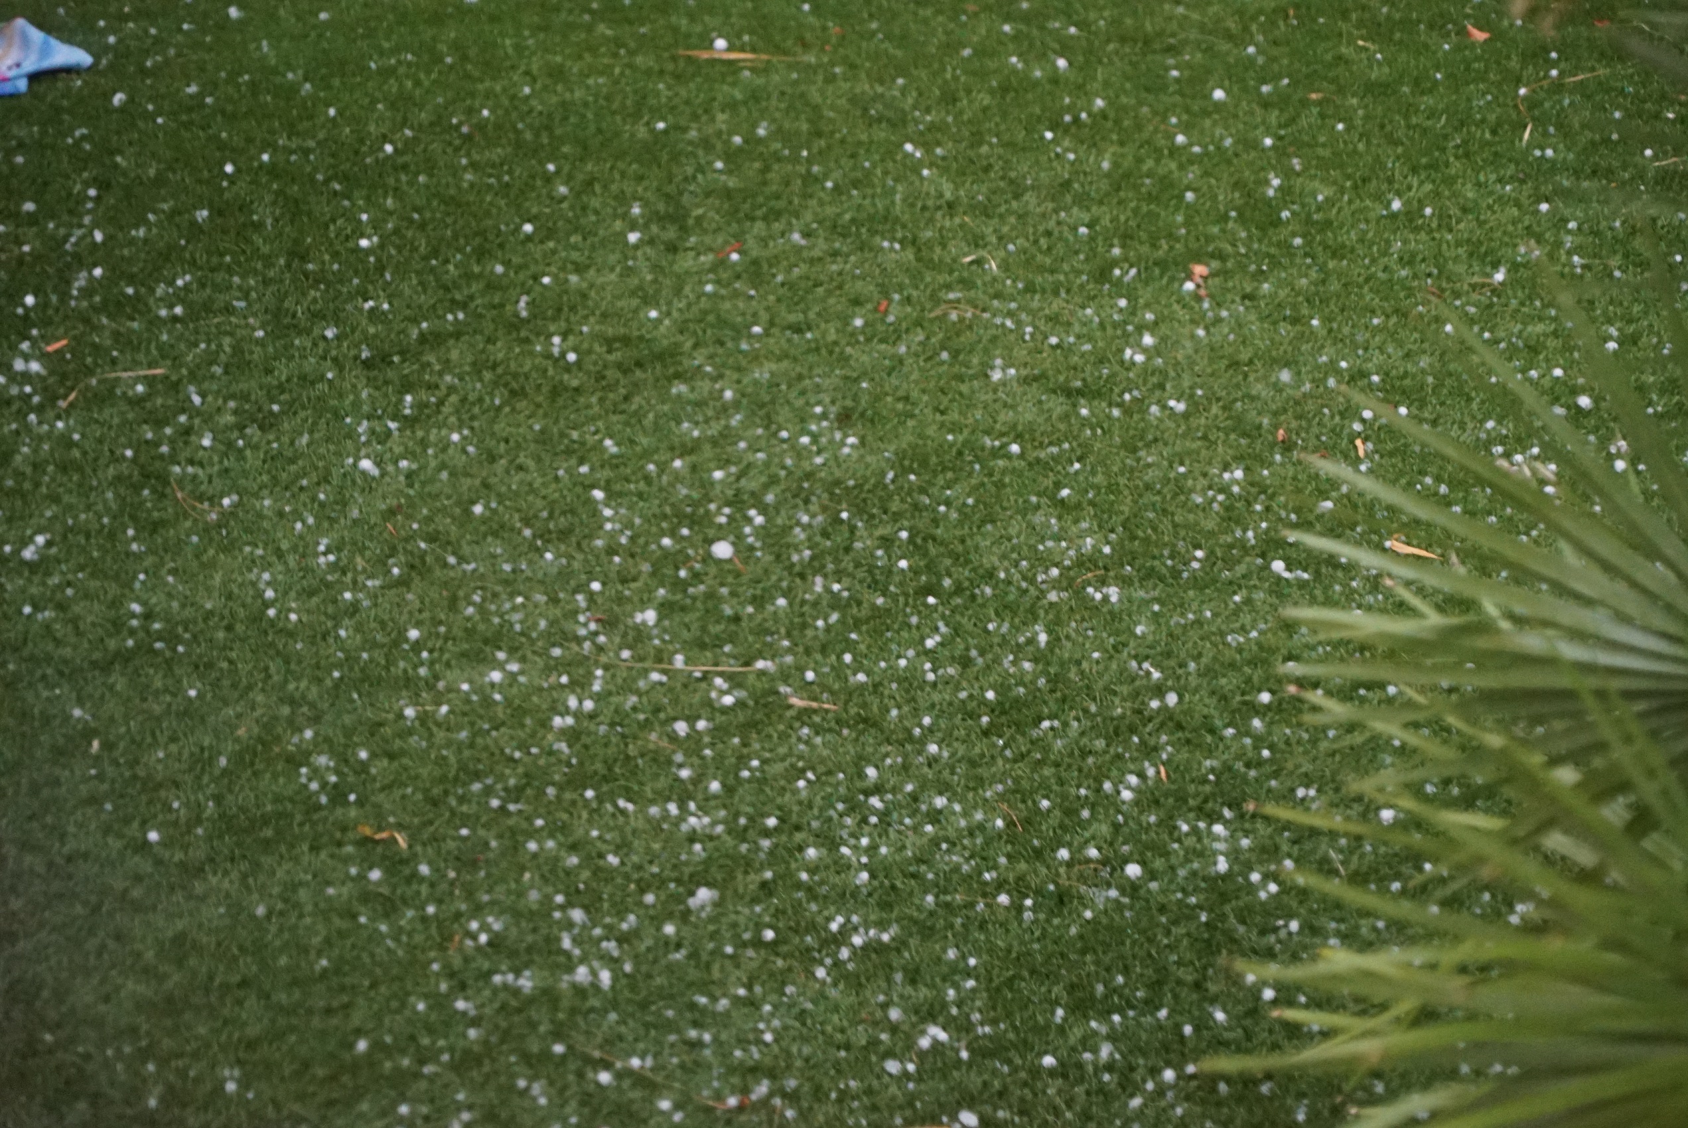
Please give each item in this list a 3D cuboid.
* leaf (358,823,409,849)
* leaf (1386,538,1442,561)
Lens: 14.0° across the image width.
[{"bbox_3d":[-0.675,0.399,10.011,0.073,0.020,0.036,7,24,17],"label":"leaf"},{"bbox_3d":[0.920,-0.023,11.034,0.090,0.017,0.032,12,25,26],"label":"leaf"}]

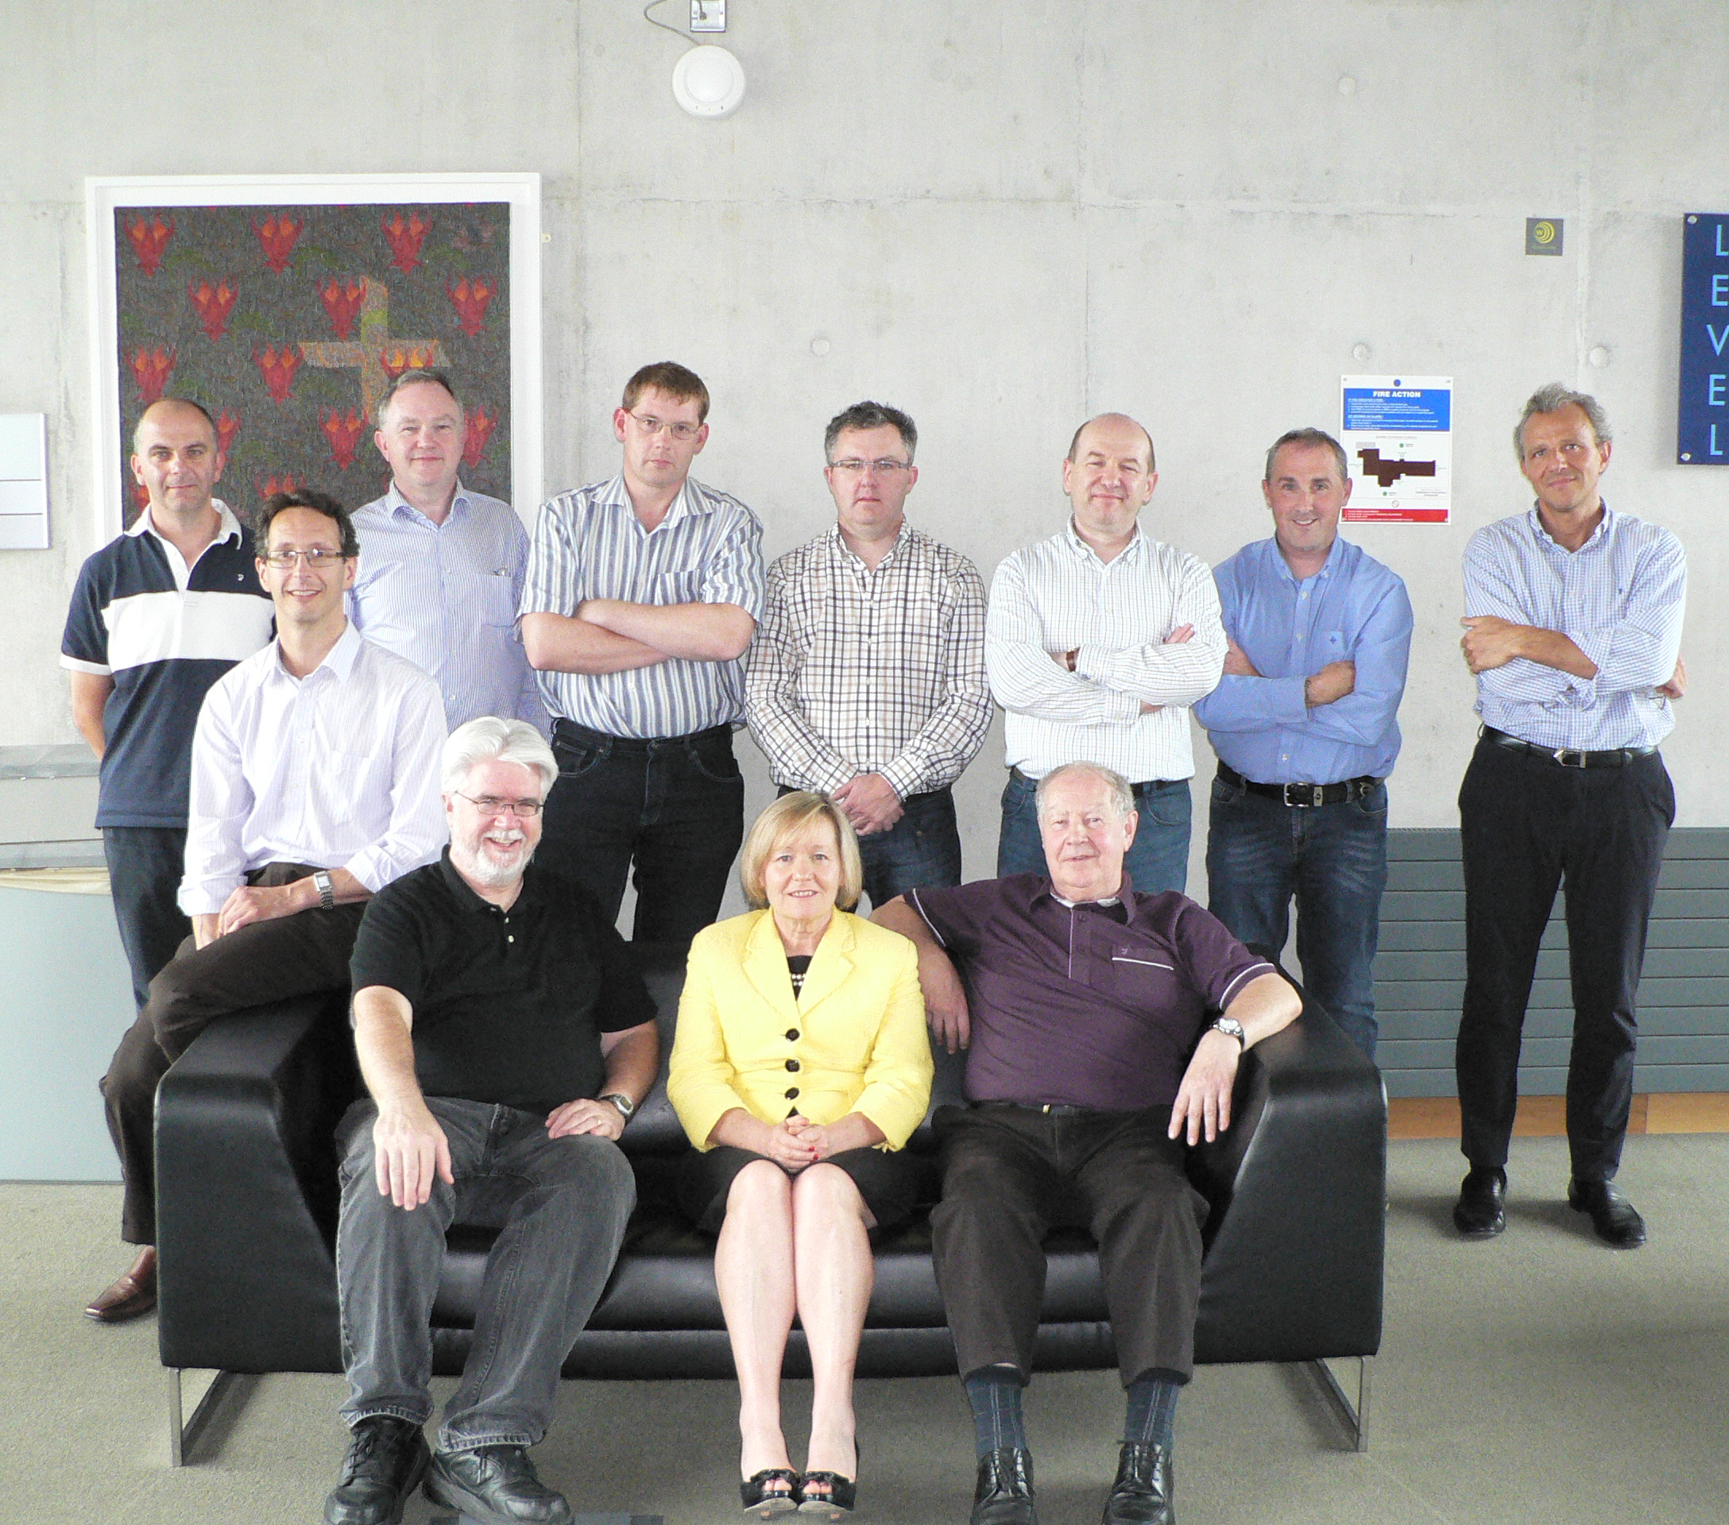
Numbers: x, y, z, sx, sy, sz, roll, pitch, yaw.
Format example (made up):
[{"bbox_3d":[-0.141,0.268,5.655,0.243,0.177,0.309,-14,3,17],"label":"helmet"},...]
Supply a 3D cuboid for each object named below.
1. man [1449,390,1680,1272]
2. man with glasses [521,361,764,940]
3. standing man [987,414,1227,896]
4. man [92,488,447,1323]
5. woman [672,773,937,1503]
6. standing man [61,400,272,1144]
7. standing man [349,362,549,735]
[{"bbox_3d":[1.510,0.115,4.524,0.500,1.836,0.380,2,7,14],"label":"man"},{"bbox_3d":[-0.462,0.106,4.433,0.510,1.866,0.370,-1,7,-6],"label":"man with glasses"},{"bbox_3d":[0.511,0.150,4.508,0.520,1.765,0.360,1,7,4],"label":"standing man"},{"bbox_3d":[-1.175,0.277,4.089,0.650,1.605,0.550,1,7,10],"label":"man"},{"bbox_3d":[-0.106,0.604,3.556,0.450,1.089,0.700,0,7,-2],"label":"woman"},{"bbox_3d":[-1.441,0.141,4.427,0.500,1.793,0.340,-2,7,-15],"label":"standing man"},{"bbox_3d":[-0.922,0.081,4.637,0.500,1.865,0.330,-1,7,-10],"label":"standing man"}]

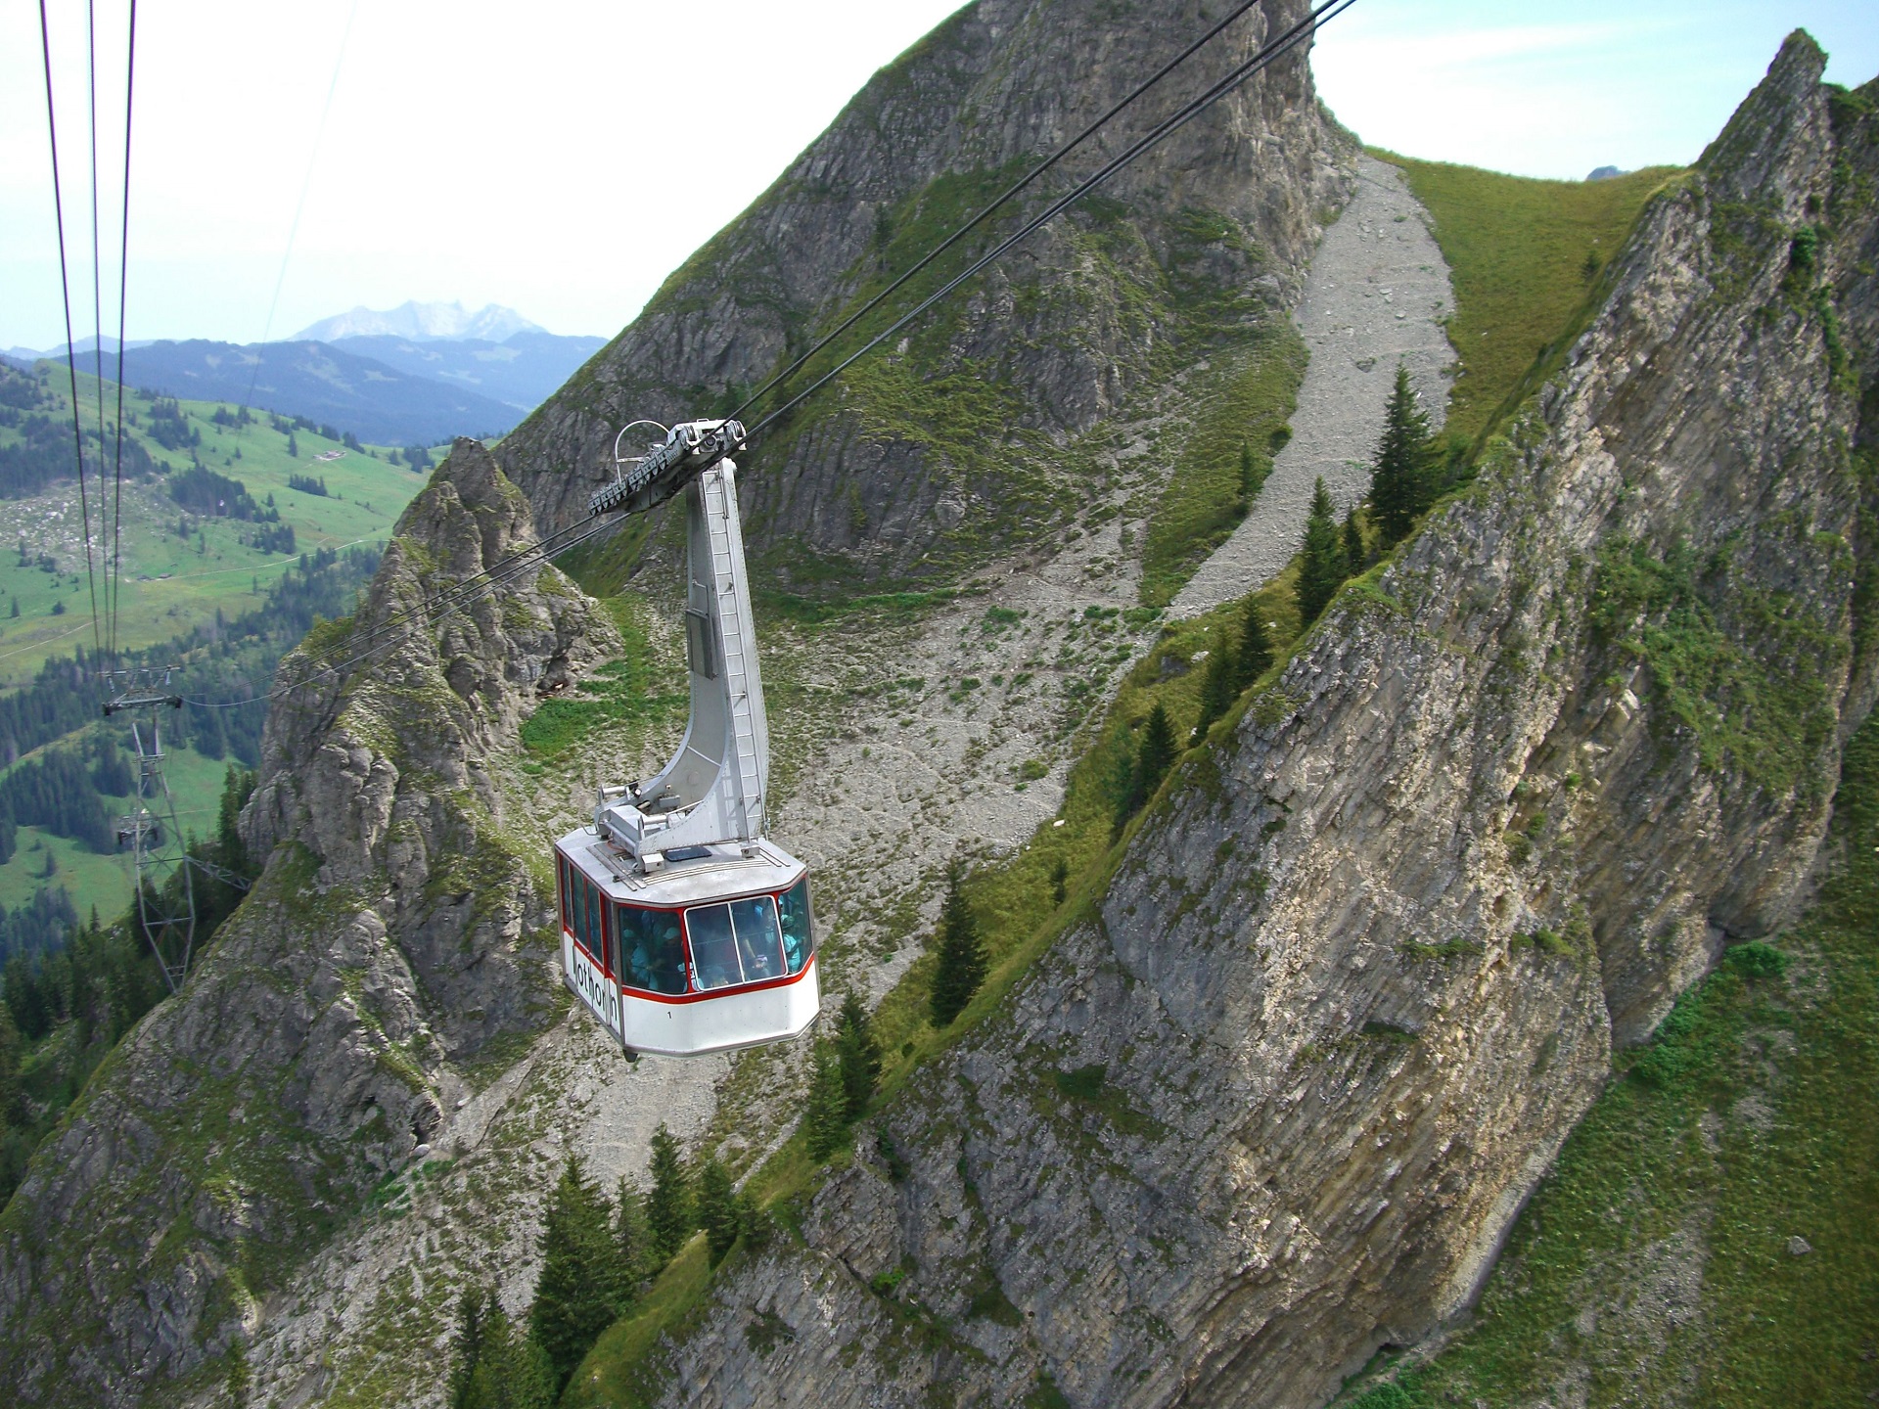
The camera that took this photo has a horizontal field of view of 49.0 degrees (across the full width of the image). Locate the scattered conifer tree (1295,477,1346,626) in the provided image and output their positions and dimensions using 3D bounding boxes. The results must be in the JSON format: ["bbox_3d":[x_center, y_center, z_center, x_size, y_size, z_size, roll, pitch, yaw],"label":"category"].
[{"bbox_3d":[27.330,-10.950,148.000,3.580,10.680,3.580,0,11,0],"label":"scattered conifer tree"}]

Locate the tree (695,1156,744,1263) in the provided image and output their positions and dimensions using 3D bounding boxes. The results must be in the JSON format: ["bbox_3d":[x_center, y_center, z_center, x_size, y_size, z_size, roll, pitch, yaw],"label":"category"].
[{"bbox_3d":[-10.142,23.326,95.000,2.190,5.320,2.190,-3,11,-7],"label":"tree"}]

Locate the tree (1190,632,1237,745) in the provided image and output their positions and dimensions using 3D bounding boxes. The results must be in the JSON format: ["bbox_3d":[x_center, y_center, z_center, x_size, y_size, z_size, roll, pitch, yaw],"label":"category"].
[{"bbox_3d":[14.679,-0.979,110.000,2.460,6.110,2.460,0,11,8],"label":"tree"}]

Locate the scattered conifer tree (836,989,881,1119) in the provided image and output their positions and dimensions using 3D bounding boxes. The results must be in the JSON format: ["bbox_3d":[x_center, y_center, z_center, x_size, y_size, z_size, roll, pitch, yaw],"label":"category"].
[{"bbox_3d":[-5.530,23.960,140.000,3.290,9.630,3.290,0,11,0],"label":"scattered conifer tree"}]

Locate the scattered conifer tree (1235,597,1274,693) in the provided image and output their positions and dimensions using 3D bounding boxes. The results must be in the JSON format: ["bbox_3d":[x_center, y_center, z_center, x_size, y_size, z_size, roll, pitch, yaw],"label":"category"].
[{"bbox_3d":[17.138,-3.149,112.000,2.270,5.400,2.270,0,11,9],"label":"scattered conifer tree"}]

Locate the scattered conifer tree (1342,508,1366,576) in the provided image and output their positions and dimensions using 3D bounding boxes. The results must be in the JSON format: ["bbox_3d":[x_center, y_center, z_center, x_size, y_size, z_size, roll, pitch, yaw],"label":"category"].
[{"bbox_3d":[23.281,-8.999,116.000,1.380,4.000,1.380,0,11,11],"label":"scattered conifer tree"}]

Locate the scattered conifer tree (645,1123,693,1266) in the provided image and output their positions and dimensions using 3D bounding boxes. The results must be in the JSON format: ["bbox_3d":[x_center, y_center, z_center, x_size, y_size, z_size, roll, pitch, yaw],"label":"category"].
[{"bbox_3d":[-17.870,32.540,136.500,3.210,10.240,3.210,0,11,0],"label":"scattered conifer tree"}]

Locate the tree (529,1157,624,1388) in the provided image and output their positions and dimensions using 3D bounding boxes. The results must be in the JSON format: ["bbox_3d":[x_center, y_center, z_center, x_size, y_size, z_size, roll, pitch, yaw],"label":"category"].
[{"bbox_3d":[-23.730,37.230,135.000,6.250,16.280,6.250,0,11,0],"label":"tree"}]

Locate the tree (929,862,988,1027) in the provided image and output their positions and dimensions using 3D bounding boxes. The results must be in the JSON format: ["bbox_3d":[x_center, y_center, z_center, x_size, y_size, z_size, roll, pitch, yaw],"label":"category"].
[{"bbox_3d":[0.925,11.672,100.000,2.860,8.240,2.860,-2,10,0],"label":"tree"}]

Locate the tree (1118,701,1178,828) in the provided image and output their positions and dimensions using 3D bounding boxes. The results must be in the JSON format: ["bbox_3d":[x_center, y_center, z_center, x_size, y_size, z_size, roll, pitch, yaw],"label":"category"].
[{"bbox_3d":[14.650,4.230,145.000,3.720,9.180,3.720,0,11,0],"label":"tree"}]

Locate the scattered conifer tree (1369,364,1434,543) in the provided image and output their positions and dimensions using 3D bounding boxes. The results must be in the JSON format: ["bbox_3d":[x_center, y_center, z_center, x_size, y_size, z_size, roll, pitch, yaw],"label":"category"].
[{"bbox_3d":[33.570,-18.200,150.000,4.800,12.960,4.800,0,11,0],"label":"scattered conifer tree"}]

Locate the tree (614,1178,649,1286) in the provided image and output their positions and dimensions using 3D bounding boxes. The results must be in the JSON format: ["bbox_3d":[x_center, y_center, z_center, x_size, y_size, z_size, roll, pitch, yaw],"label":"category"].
[{"bbox_3d":[-14.198,24.374,95.000,1.790,5.410,1.790,-3,11,-9],"label":"tree"}]

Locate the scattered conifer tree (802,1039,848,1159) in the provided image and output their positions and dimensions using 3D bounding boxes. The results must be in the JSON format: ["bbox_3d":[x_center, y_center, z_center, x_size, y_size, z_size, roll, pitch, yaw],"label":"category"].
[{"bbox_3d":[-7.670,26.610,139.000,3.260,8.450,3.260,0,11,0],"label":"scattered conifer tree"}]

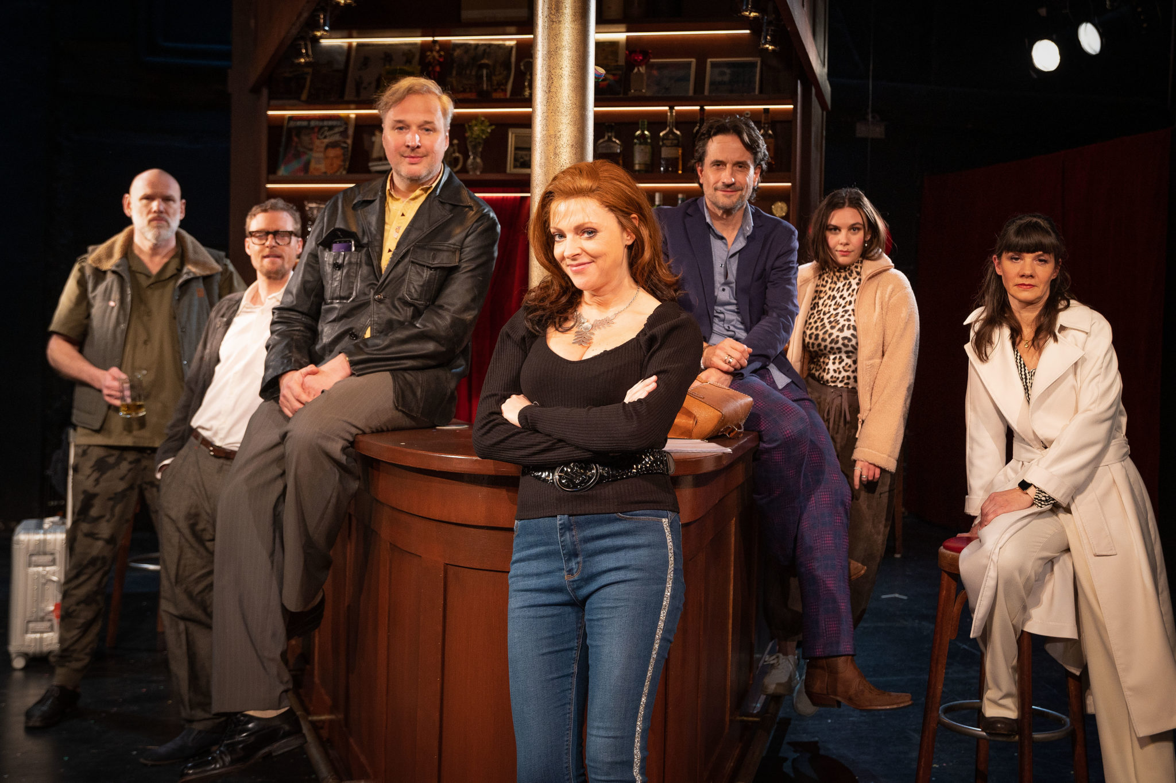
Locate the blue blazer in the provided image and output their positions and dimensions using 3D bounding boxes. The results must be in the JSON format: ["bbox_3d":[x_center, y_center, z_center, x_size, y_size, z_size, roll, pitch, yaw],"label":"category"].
[{"bbox_3d":[0.386,-0.262,3.600,0.450,0.570,0.310,1,2,-14],"label":"blue blazer"}]

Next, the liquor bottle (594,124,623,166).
[{"bbox_3d":[0.098,-1.075,5.790,0.118,0.225,0.090,2,2,10],"label":"liquor bottle"}]

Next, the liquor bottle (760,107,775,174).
[{"bbox_3d":[0.808,-1.131,5.880,0.074,0.292,0.074,1,2,9],"label":"liquor bottle"}]

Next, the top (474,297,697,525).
[{"bbox_3d":[0.001,0.037,2.570,0.455,0.425,0.290,2,2,14],"label":"top"}]

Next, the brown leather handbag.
[{"bbox_3d":[0.304,0.046,3.530,0.290,0.170,0.150,2,2,25],"label":"brown leather handbag"}]

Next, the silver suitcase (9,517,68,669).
[{"bbox_3d":[-2.131,0.767,5.098,0.225,0.540,0.390,1,2,-18],"label":"silver suitcase"}]

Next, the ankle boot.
[{"bbox_3d":[0.774,0.822,3.750,0.310,0.195,0.105,1,2,12],"label":"ankle boot"}]

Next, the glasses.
[{"bbox_3d":[-0.906,-0.442,3.760,0.142,0.045,0.140,1,2,-14],"label":"glasses"}]

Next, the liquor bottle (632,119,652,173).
[{"bbox_3d":[0.250,-1.119,5.970,0.085,0.245,0.085,1,2,9],"label":"liquor bottle"}]

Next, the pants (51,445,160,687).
[{"bbox_3d":[-1.438,0.501,4.150,0.480,0.820,0.290,1,2,-15],"label":"pants"}]

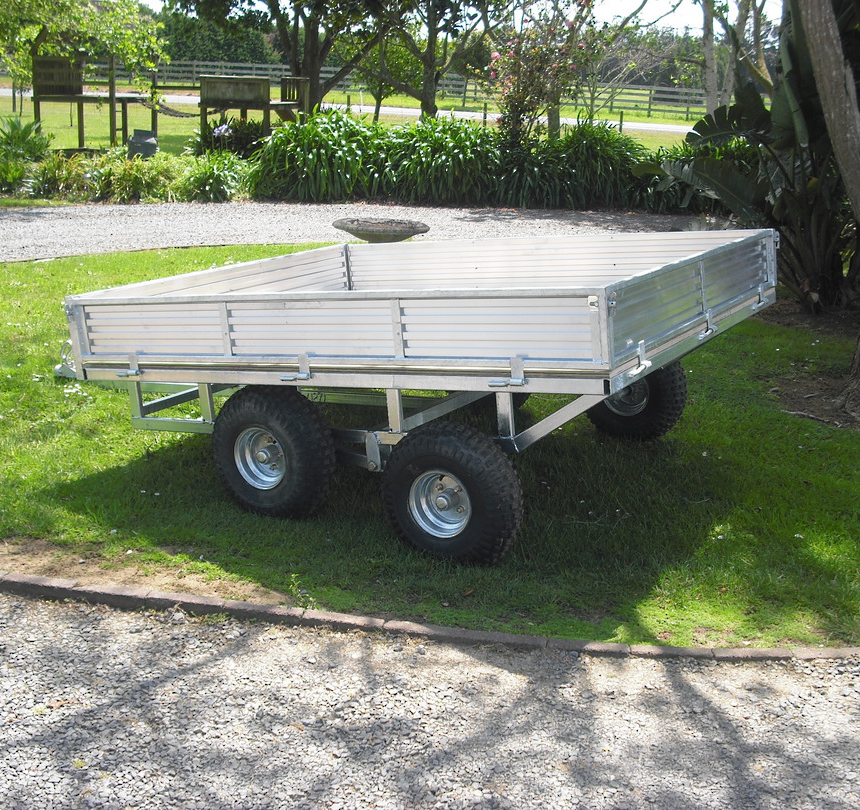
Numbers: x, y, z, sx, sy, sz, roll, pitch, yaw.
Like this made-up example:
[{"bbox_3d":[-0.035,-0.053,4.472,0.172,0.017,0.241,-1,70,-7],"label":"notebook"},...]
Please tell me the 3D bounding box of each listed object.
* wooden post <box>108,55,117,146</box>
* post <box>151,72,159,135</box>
[{"bbox_3d":[-5.293,-5.070,19.800,0.090,1.536,0.090,-9,20,-36],"label":"wooden post"},{"bbox_3d":[-4.742,-5.250,20.470,0.090,1.571,0.090,-9,20,-36],"label":"post"}]

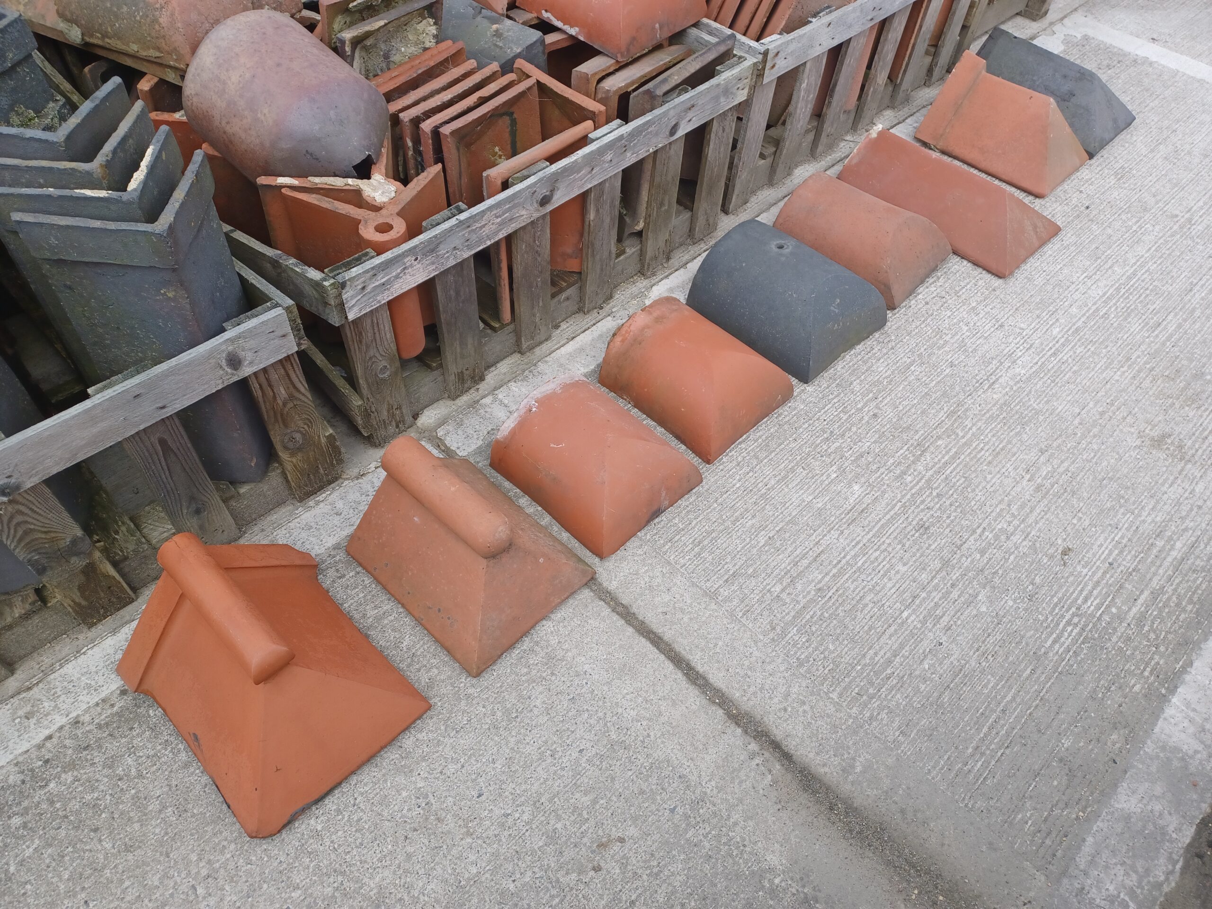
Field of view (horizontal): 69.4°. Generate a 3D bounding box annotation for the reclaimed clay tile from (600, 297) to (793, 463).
[{"bbox_3d":[0.175,-0.166,1.607,0.278,0.123,0.251,38,57,26],"label":"reclaimed clay tile"}]

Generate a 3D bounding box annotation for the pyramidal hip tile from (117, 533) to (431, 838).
[{"bbox_3d":[-0.463,0.264,1.164,0.354,0.161,0.276,37,56,25],"label":"pyramidal hip tile"}]

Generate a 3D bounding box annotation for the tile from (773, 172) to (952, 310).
[{"bbox_3d":[0.580,-0.507,1.945,0.329,0.104,0.250,36,56,25],"label":"tile"}]

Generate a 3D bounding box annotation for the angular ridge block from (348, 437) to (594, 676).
[{"bbox_3d":[-0.208,0.116,1.314,0.310,0.155,0.248,37,56,25],"label":"angular ridge block"}]

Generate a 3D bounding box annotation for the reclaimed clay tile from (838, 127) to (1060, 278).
[{"bbox_3d":[0.828,-0.623,2.059,0.273,0.109,0.454,-35,59,-29],"label":"reclaimed clay tile"}]

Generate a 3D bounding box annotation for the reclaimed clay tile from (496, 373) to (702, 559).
[{"bbox_3d":[-0.011,-0.009,1.462,0.273,0.116,0.247,38,57,26],"label":"reclaimed clay tile"}]

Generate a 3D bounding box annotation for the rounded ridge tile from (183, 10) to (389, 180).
[{"bbox_3d":[-0.528,-0.602,1.479,0.259,0.159,0.260,41,55,9],"label":"rounded ridge tile"}]

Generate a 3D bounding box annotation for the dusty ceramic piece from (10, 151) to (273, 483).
[{"bbox_3d":[-0.607,-0.158,1.268,0.244,0.460,0.163,-34,57,-32],"label":"dusty ceramic piece"}]

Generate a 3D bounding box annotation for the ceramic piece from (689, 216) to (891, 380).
[{"bbox_3d":[0.377,-0.336,1.762,0.274,0.134,0.319,-35,59,-29],"label":"ceramic piece"}]

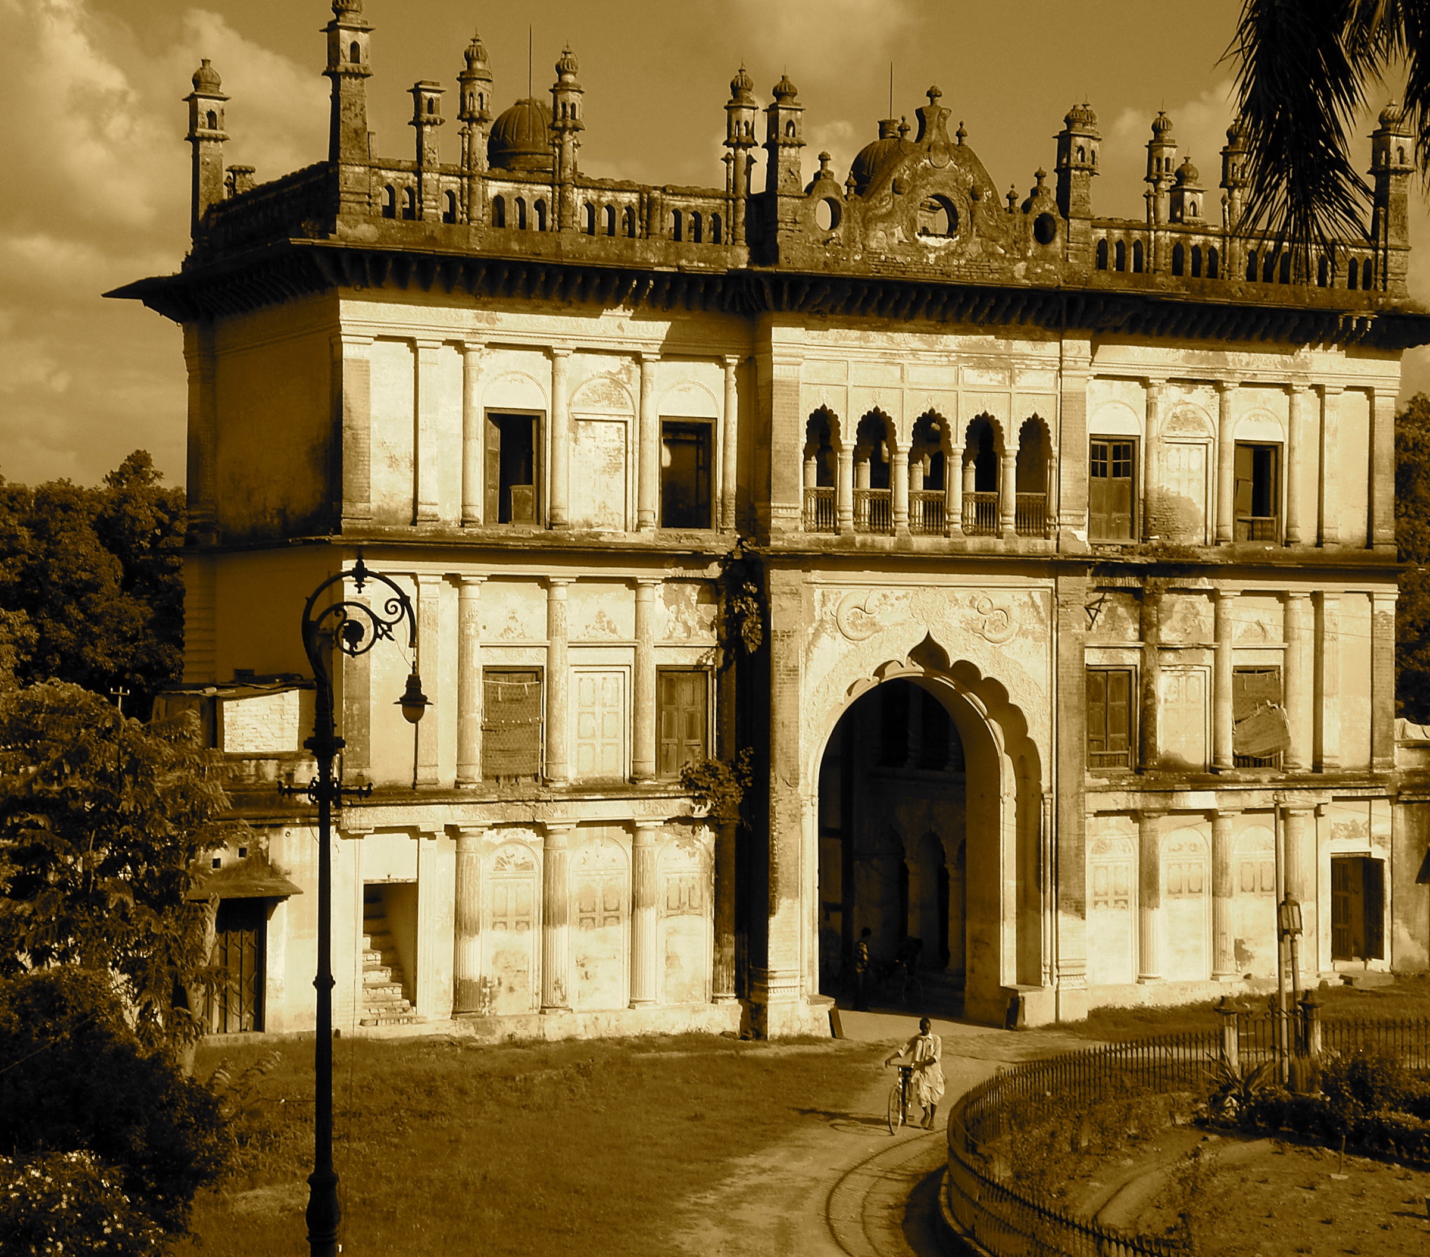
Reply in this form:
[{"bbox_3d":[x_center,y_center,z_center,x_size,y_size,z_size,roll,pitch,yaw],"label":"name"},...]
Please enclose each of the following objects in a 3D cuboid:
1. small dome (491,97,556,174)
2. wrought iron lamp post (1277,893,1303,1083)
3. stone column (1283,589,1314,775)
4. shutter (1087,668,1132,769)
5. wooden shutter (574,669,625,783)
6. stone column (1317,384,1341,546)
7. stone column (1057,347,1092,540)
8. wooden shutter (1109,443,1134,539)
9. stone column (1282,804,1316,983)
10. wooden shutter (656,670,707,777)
[{"bbox_3d":[-3.827,-10.138,62.561,1.610,1.530,1.610,0,0,0],"label":"small dome"},{"bbox_3d":[9.527,5.950,50.500,0.380,3.160,0.380,1,-1,-24],"label":"wrought iron lamp post"},{"bbox_3d":[12.197,1.107,63.852,0.430,3.766,0.380,0,0,-28],"label":"stone column"},{"bbox_3d":[8.002,1.791,61.924,0.999,1.958,0.080,0,0,-28],"label":"shutter"},{"bbox_3d":[-2.109,1.763,55.885,1.020,2.010,0.120,0,0,-26],"label":"wooden shutter"},{"bbox_3d":[12.705,-3.366,63.011,0.430,3.350,0.330,0,0,-26],"label":"stone column"},{"bbox_3d":[7.085,-3.597,60.027,0.660,3.797,0.450,0,0,-28],"label":"stone column"},{"bbox_3d":[8.258,-2.795,62.055,0.550,1.926,0.080,0,0,-28],"label":"wooden shutter"},{"bbox_3d":[11.821,5.322,61.677,0.500,3.520,0.500,1,-1,-24],"label":"stone column"},{"bbox_3d":[-0.609,1.733,55.821,1.040,1.954,0.100,0,0,-26],"label":"wooden shutter"}]

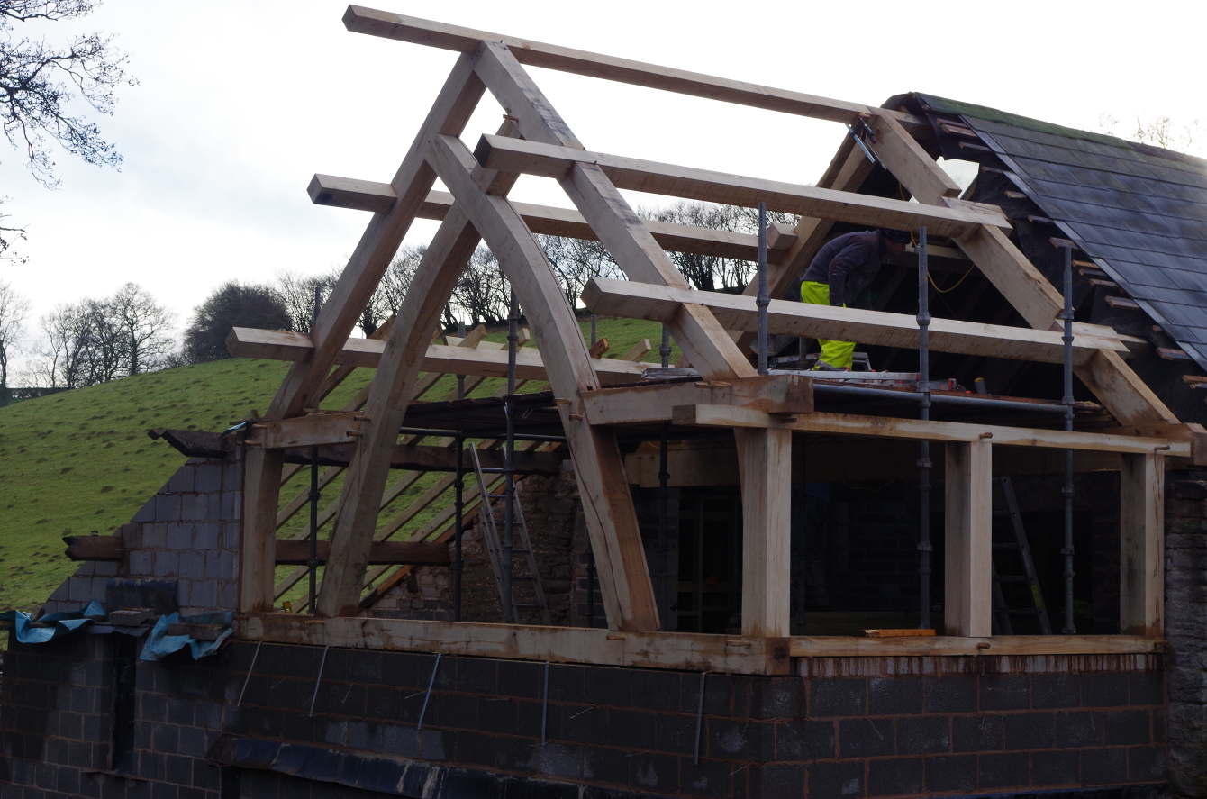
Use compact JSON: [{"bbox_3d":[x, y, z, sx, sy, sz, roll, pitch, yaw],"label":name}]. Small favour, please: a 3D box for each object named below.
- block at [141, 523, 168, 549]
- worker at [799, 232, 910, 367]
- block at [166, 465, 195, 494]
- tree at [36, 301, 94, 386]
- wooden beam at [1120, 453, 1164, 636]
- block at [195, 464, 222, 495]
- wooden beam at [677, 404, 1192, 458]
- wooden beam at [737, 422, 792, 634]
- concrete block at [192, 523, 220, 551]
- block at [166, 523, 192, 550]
[{"bbox_3d":[-3.620,1.117,17.462,0.100,0.215,0.440,5,-6,-37],"label":"block"},{"bbox_3d":[1.678,-0.552,14.242,0.720,1.238,0.500,2,-5,-14],"label":"worker"},{"bbox_3d":[-3.351,0.642,17.235,0.100,0.215,0.440,5,-6,-38],"label":"block"},{"bbox_3d":[-41.533,-4.216,165.000,4.797,6.905,4.507,2,-5,-14],"label":"tree"},{"bbox_3d":[3.387,0.916,13.458,0.182,1.130,0.200,5,-6,-38],"label":"wooden beam"},{"bbox_3d":[-3.049,0.619,16.760,0.100,0.215,0.440,5,-6,-37],"label":"block"},{"bbox_3d":[2.054,0.209,12.454,4.156,0.105,0.195,4,-6,-38],"label":"wooden beam"},{"bbox_3d":[0.889,0.725,11.613,0.190,1.120,0.200,5,-6,-37],"label":"wooden beam"},{"bbox_3d":[-3.061,1.077,16.727,0.100,0.215,0.440,5,-6,-37],"label":"concrete block"},{"bbox_3d":[-3.350,1.098,17.107,0.100,0.215,0.440,5,-6,-37],"label":"block"}]

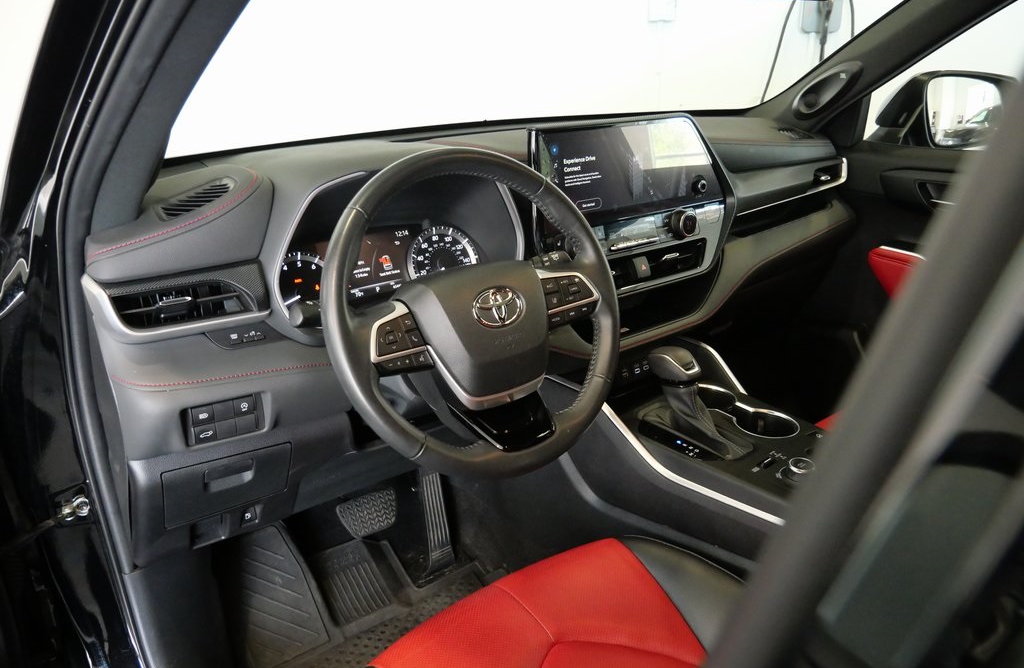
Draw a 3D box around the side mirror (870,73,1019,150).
[{"bbox_3d":[0.985,-0.517,1.618,0.235,0.190,0.150,-6,21,-13],"label":"side mirror"}]

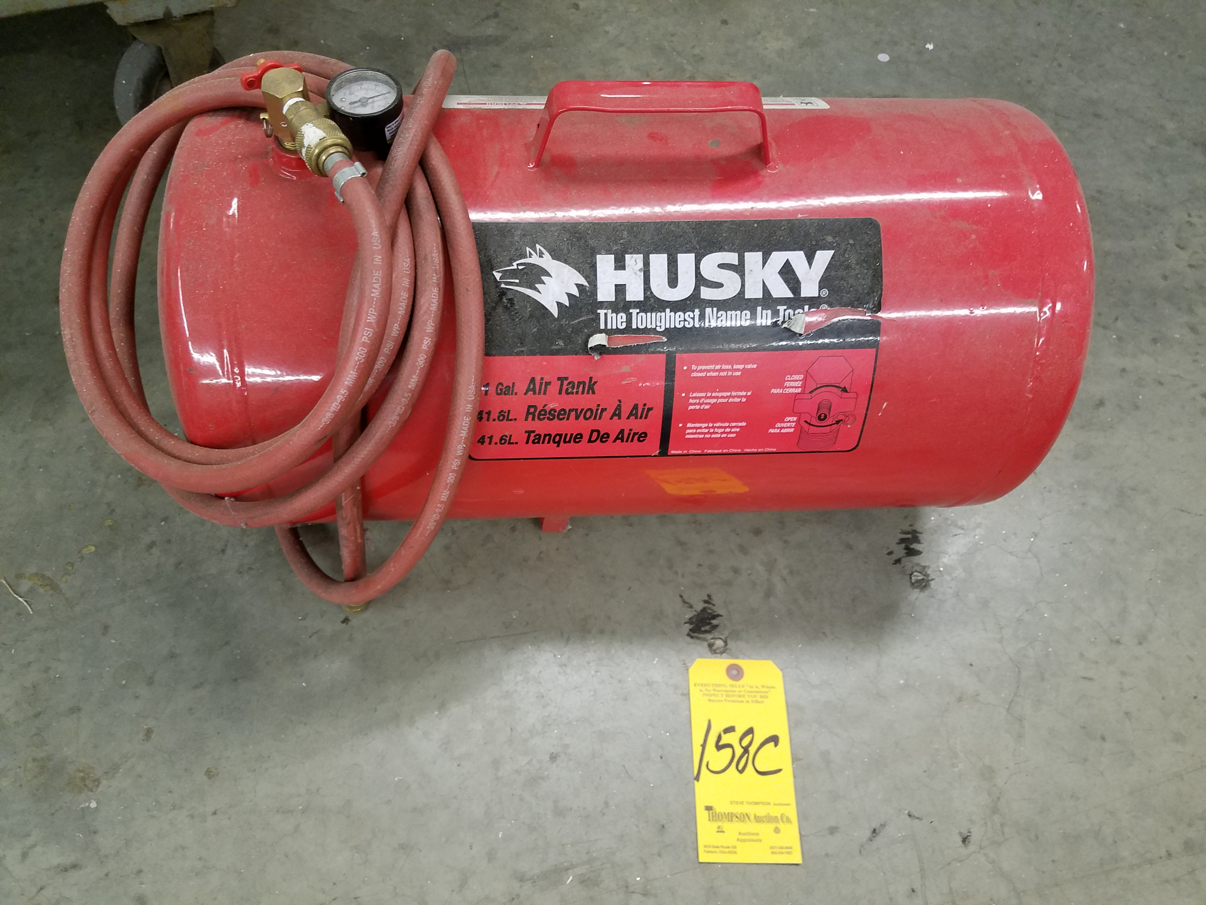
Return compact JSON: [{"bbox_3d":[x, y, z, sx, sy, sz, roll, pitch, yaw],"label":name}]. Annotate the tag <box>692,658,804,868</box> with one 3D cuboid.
[{"bbox_3d":[0.107,0.233,0.696,0.076,0.001,0.152,2,58,-3],"label":"tag"}]

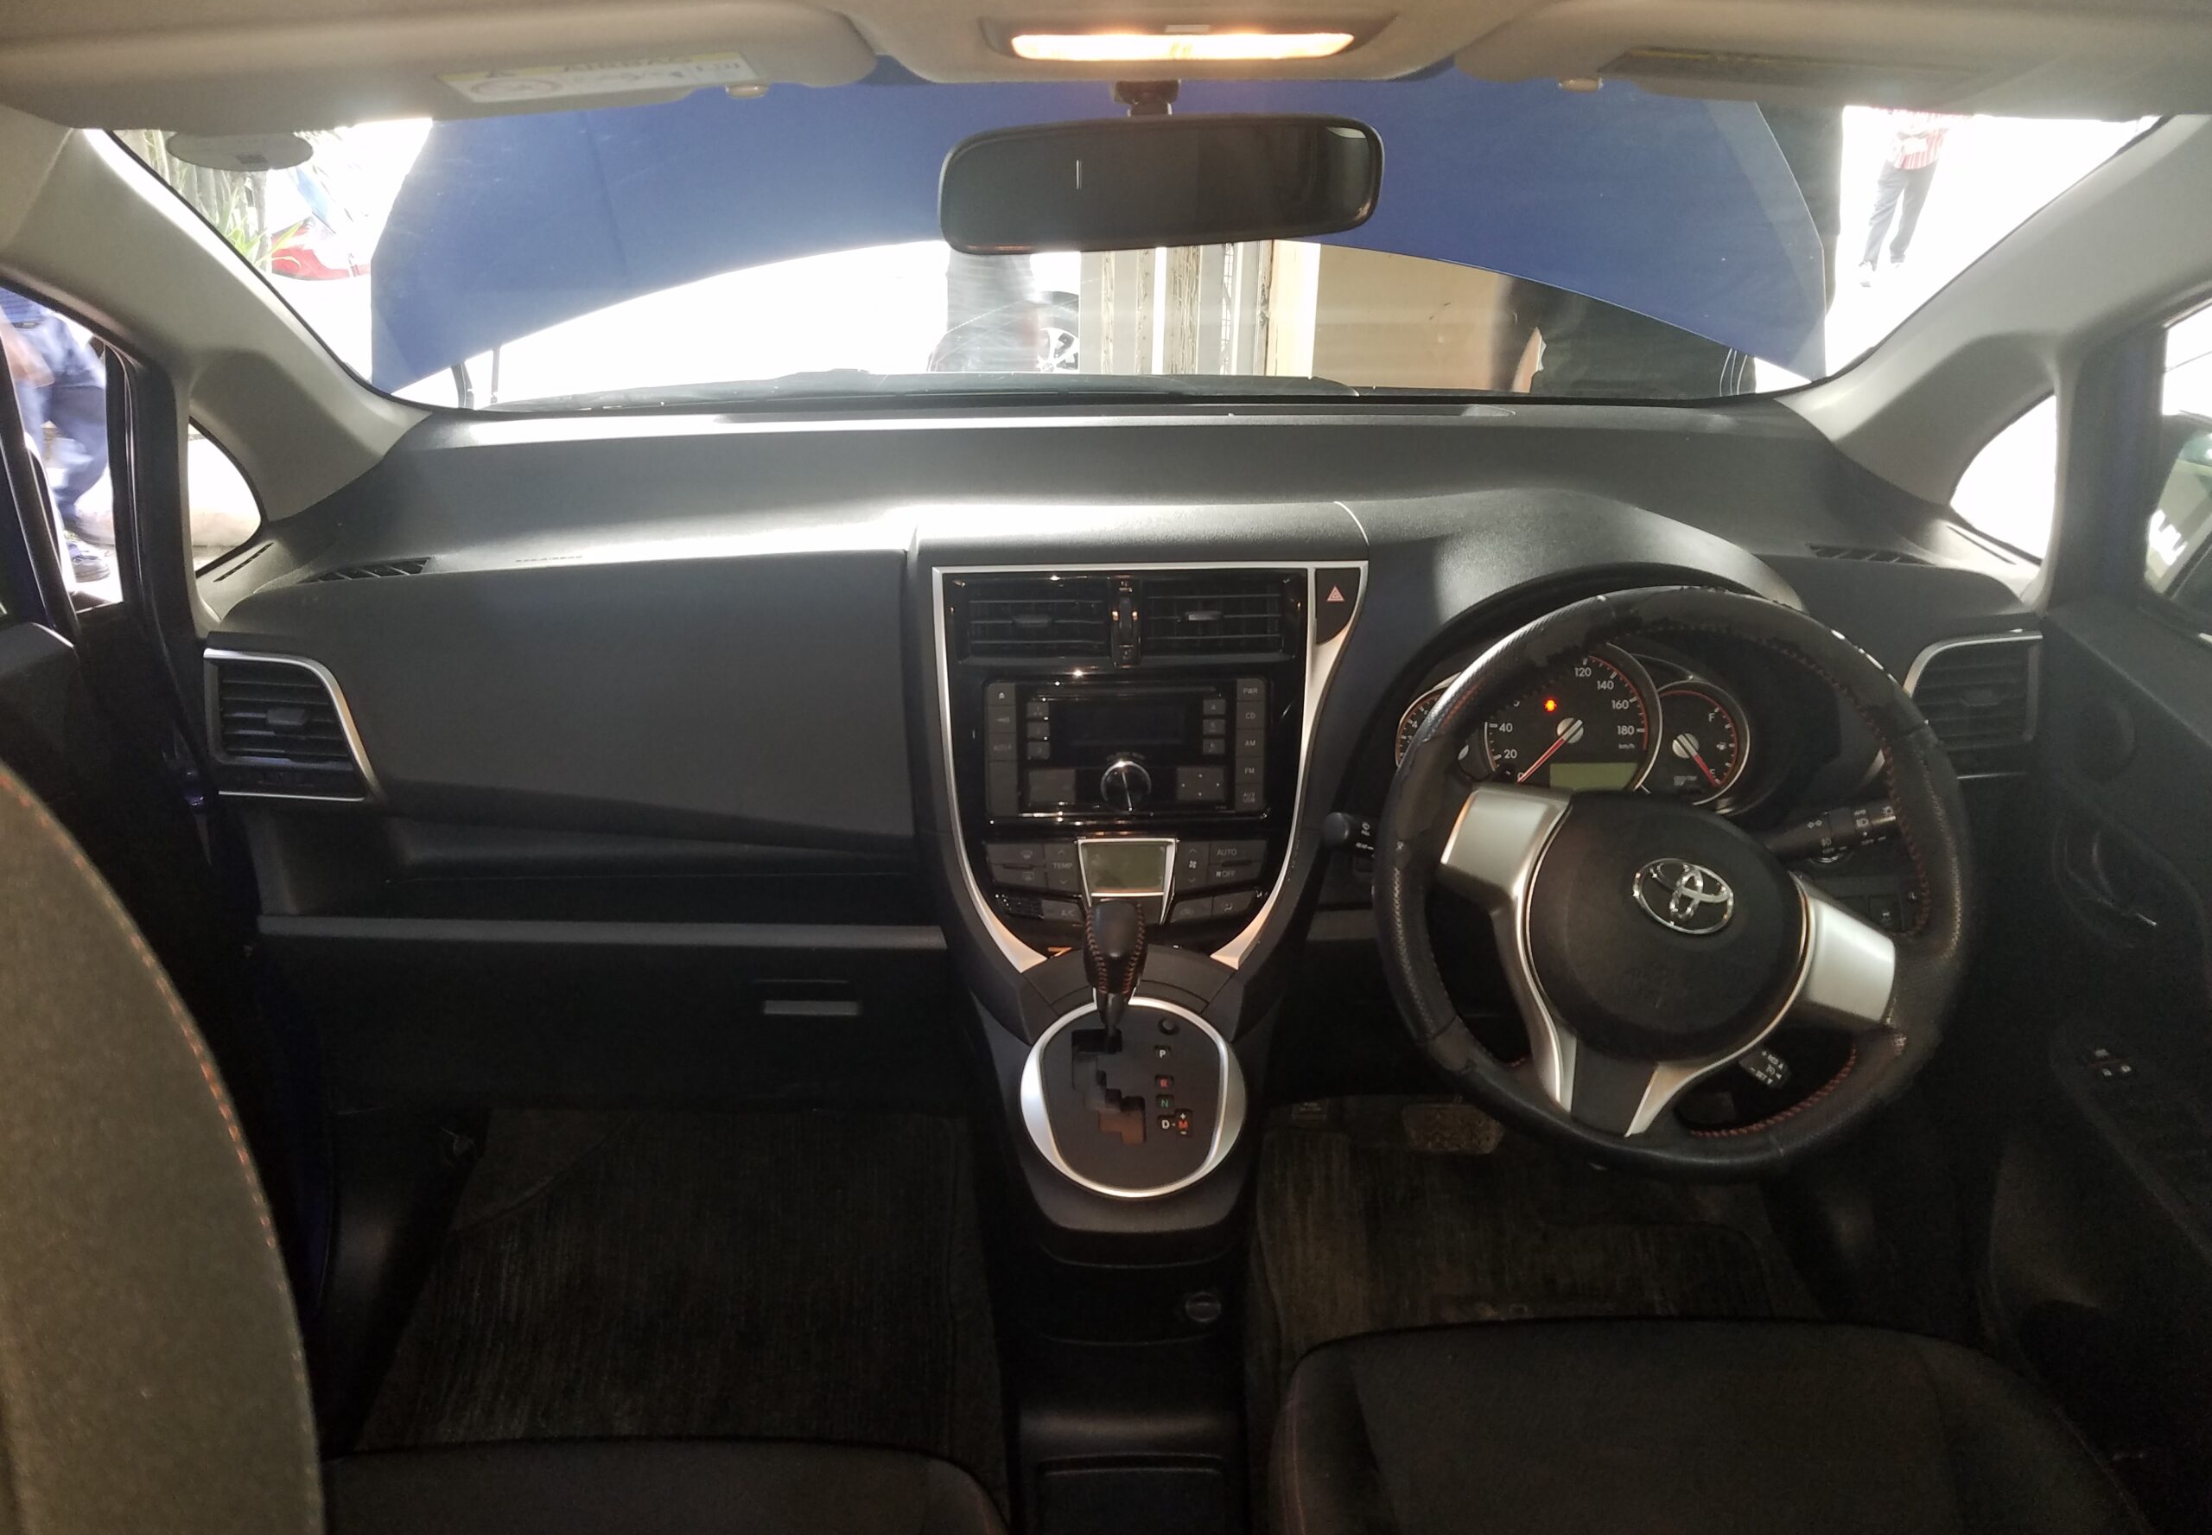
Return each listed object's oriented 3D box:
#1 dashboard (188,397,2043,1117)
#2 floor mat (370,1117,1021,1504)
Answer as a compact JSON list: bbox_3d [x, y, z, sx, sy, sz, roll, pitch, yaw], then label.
[{"bbox_3d":[0.010,-0.011,1.367,1.400,0.520,0.580,0,21,-1],"label":"dashboard"},{"bbox_3d":[-0.370,0.502,1.510,0.500,0.050,0.580,0,31,-1],"label":"floor mat"}]

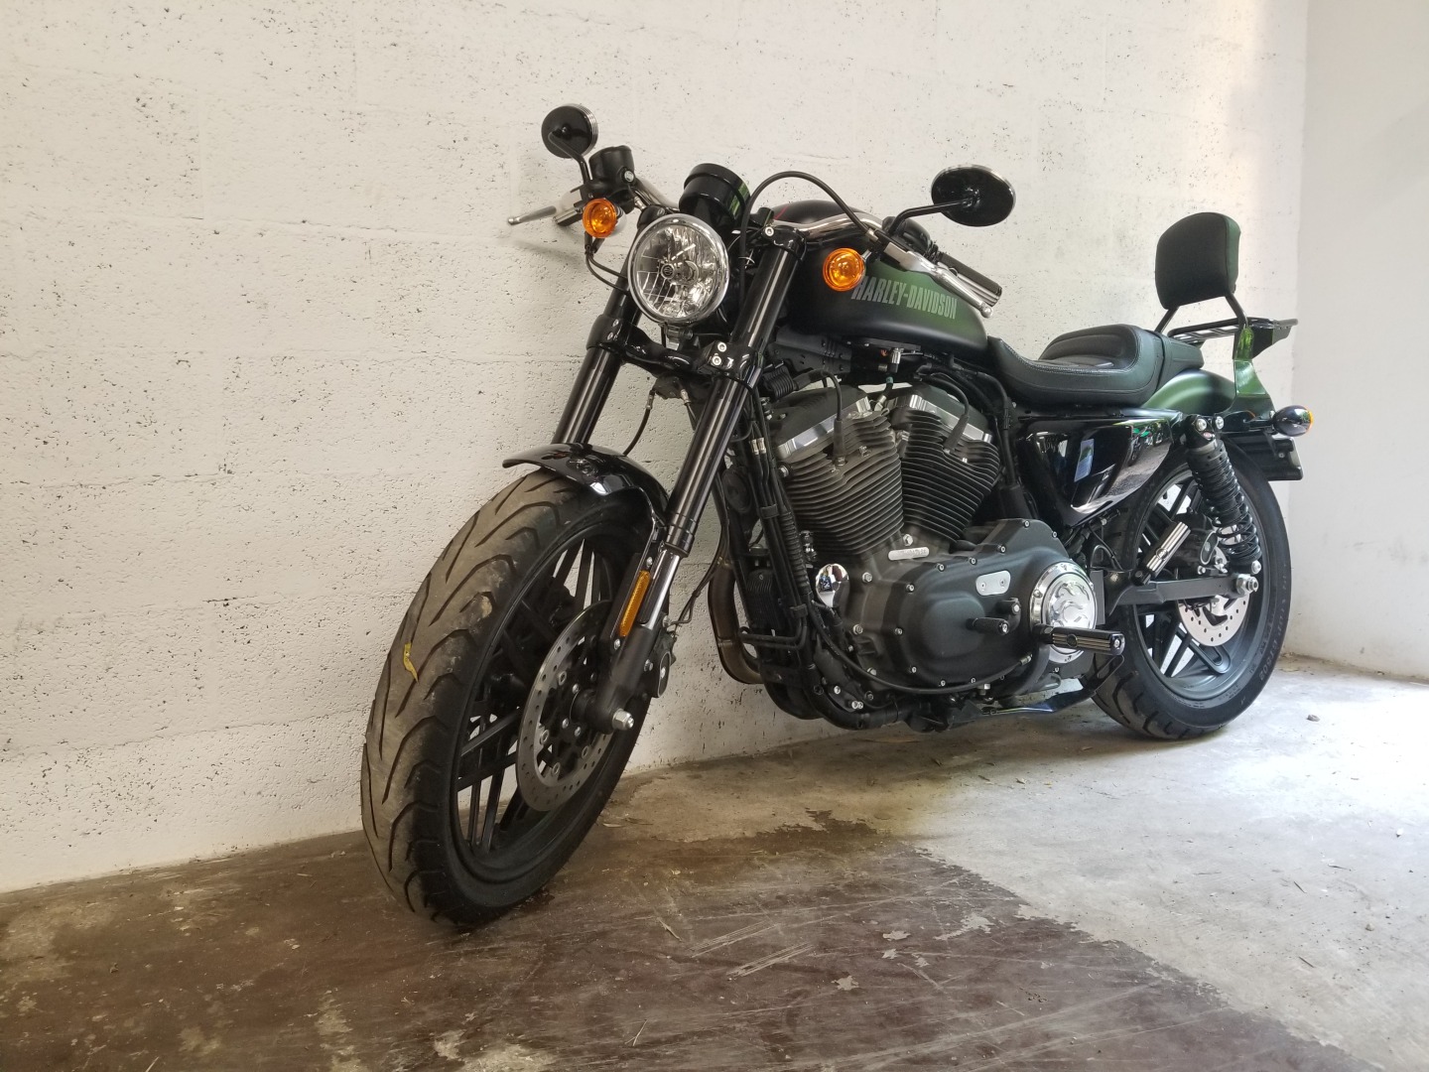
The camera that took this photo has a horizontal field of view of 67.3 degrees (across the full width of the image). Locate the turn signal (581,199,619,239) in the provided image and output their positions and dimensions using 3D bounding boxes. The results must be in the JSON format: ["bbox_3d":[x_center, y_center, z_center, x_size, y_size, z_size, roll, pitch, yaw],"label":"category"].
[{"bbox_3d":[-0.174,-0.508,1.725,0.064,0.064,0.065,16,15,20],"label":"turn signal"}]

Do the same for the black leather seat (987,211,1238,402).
[{"bbox_3d":[0.798,-0.467,2.182,0.740,0.430,0.280,-5,3,-32],"label":"black leather seat"}]

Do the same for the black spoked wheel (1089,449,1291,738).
[{"bbox_3d":[1.006,0.101,2.310,0.670,0.670,0.150,-4,2,-32],"label":"black spoked wheel"}]

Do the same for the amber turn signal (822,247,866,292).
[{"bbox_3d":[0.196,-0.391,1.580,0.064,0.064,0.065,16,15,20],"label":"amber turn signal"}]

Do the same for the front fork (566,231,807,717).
[{"bbox_3d":[-0.119,-0.125,1.600,0.290,0.830,0.140,16,-13,20],"label":"front fork"}]

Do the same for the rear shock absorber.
[{"bbox_3d":[1.029,-0.084,2.156,0.070,0.370,0.068,-31,16,-28],"label":"rear shock absorber"}]

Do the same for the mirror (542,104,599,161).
[{"bbox_3d":[-0.244,-0.682,1.815,0.115,0.096,0.032,21,33,35],"label":"mirror"}]

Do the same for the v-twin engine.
[{"bbox_3d":[0.325,-0.004,1.889,0.600,0.530,0.400,-5,3,-32],"label":"v-twin engine"}]

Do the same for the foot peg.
[{"bbox_3d":[0.590,0.165,1.742,0.040,0.040,0.150,-6,8,-44],"label":"foot peg"}]

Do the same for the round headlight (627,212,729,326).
[{"bbox_3d":[-0.033,-0.394,1.596,0.163,0.163,0.130,16,15,20],"label":"round headlight"}]

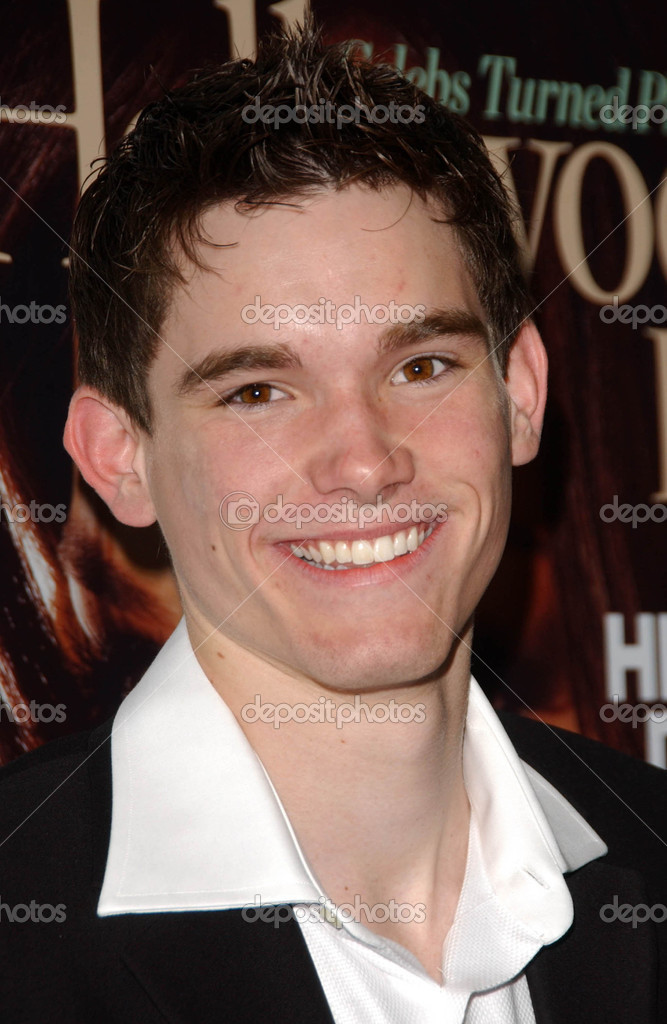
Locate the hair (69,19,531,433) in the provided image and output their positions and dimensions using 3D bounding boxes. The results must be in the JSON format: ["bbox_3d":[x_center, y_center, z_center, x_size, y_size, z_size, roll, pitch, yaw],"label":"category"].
[{"bbox_3d":[-0.017,-0.105,2.850,0.178,0.175,0.205,-8,0,-12],"label":"hair"}]

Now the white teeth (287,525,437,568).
[{"bbox_3d":[0.012,0.013,2.765,0.056,0.015,0.024,-8,0,-12],"label":"white teeth"}]

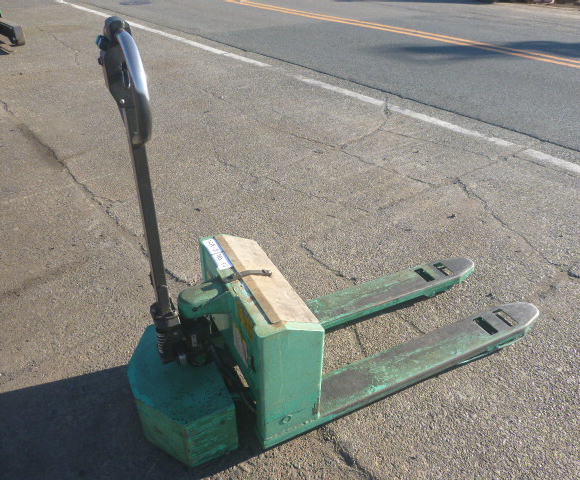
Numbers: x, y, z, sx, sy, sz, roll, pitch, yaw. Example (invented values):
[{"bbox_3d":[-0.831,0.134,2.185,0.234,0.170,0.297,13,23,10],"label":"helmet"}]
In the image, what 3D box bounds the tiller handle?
[{"bbox_3d":[-0.382,-0.044,1.247,0.100,1.020,0.210,-15,37,-23],"label":"tiller handle"}]

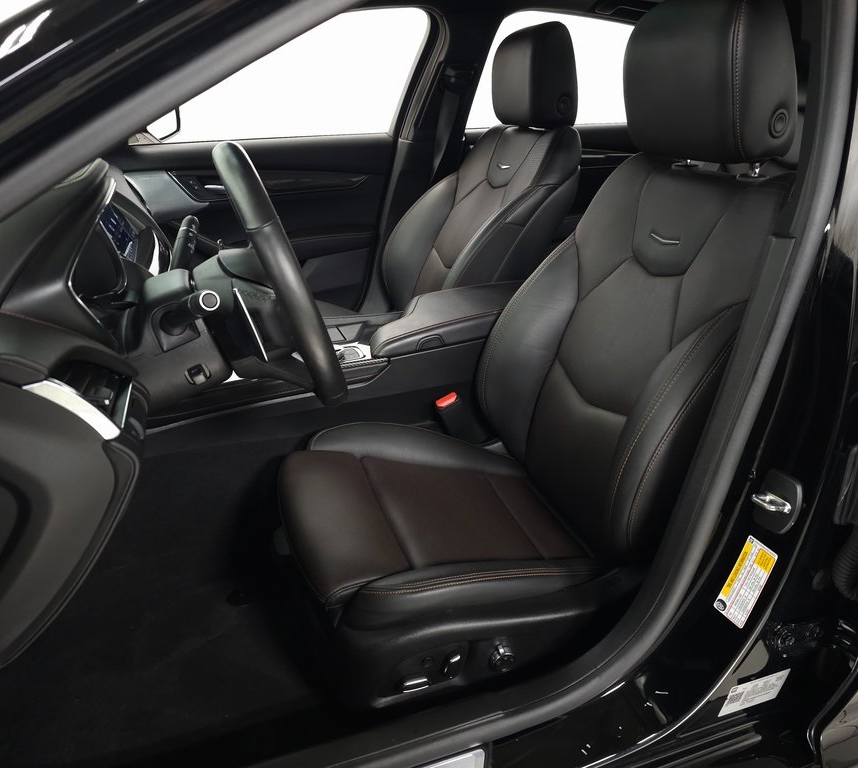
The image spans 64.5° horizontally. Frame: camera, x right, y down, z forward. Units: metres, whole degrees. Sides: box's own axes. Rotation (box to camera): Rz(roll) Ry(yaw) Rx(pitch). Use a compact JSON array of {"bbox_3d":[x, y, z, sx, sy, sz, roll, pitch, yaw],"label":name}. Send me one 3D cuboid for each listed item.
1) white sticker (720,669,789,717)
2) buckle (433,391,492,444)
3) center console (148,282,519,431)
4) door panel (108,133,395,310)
[{"bbox_3d":[0.417,0.396,0.872,0.100,0.050,0.003,-1,26,-24],"label":"white sticker"},{"bbox_3d":[0.068,0.068,1.335,0.055,0.125,0.035,-35,30,-3],"label":"buckle"},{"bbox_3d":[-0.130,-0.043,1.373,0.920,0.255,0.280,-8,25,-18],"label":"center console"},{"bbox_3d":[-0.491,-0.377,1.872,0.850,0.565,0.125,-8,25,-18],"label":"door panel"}]

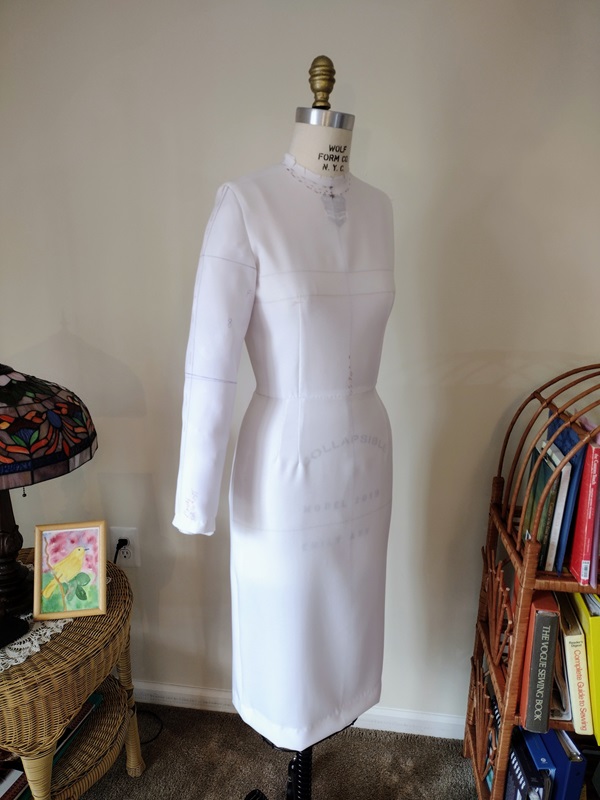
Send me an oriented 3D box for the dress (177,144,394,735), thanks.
[{"bbox_3d":[-0.014,0.117,1.175,0.460,1.114,0.285,-8,17,-33],"label":"dress"}]

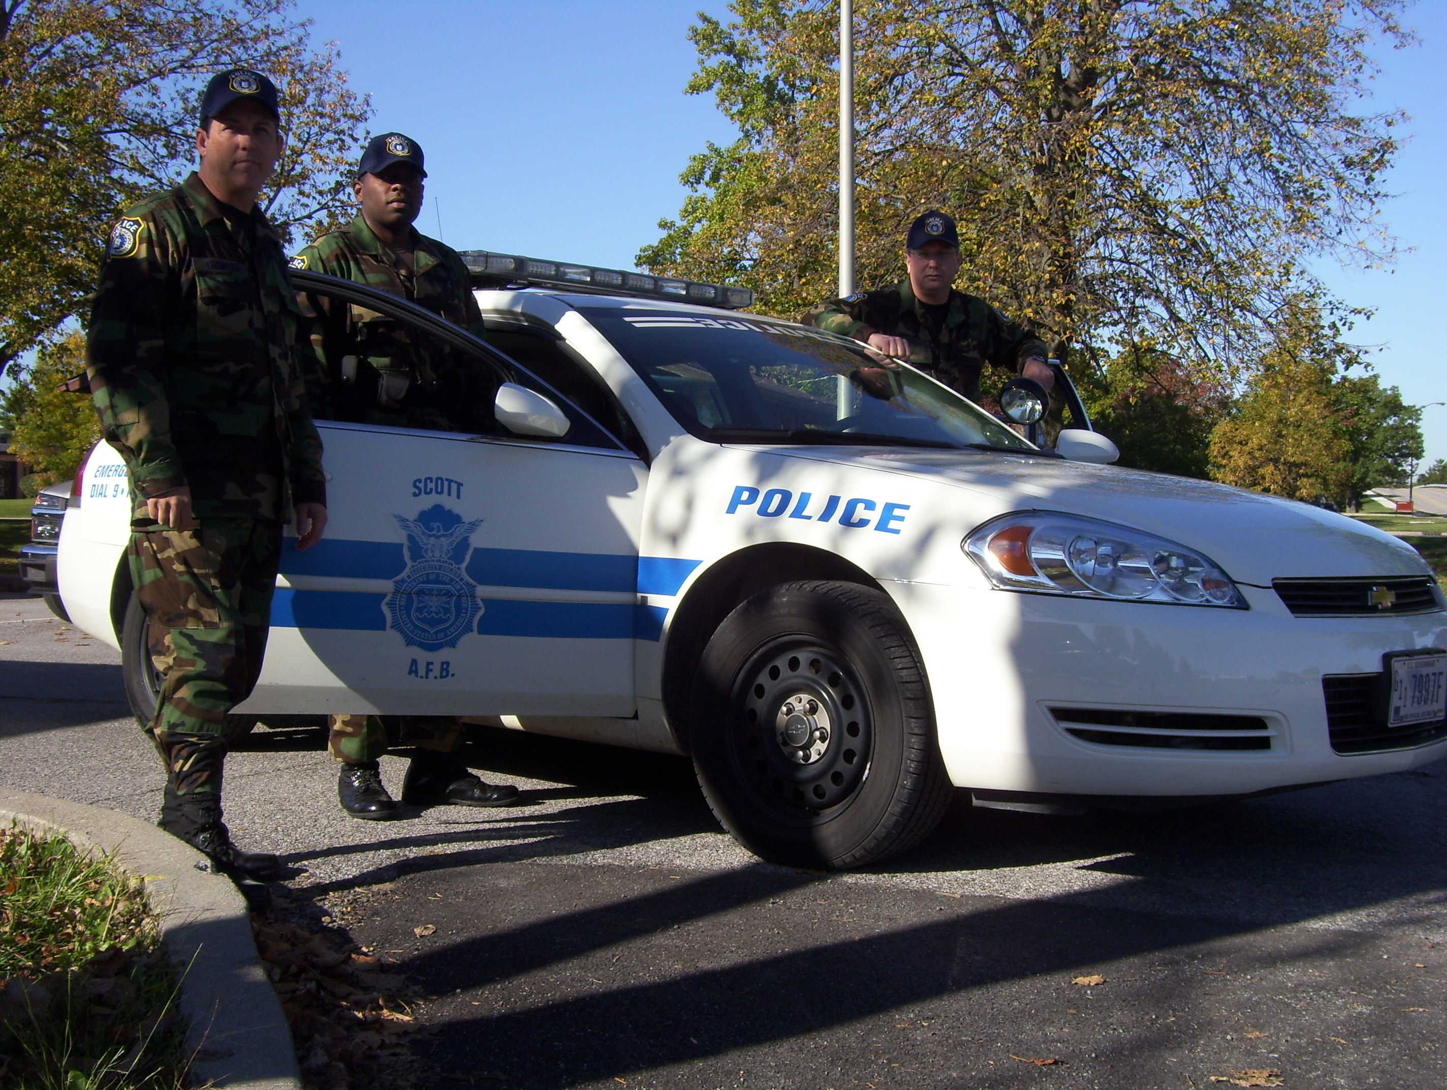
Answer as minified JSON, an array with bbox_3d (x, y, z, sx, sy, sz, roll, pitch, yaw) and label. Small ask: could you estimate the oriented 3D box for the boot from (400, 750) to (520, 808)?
[{"bbox_3d":[-0.739,0.646,5.298,0.310,0.160,0.115,0,1,5],"label":"boot"}]

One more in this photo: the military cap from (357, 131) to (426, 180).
[{"bbox_3d":[-0.895,-1.051,5.100,0.178,0.137,0.260,0,1,-29],"label":"military cap"}]

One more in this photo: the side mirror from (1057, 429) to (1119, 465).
[{"bbox_3d":[1.175,-0.308,6.070,0.210,0.135,0.160,0,1,0],"label":"side mirror"}]

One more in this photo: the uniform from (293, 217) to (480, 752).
[{"bbox_3d":[-0.923,-0.150,5.150,0.510,1.480,0.340,0,1,-30],"label":"uniform"}]

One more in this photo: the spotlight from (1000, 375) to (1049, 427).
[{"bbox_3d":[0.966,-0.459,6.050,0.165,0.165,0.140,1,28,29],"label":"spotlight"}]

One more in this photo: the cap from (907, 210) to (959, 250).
[{"bbox_3d":[0.721,-1.079,6.460,0.178,0.137,0.260,0,1,4],"label":"cap"}]

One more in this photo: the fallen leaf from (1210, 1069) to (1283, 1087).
[{"bbox_3d":[0.766,0.778,2.765,0.108,0.013,0.062,0,1,0],"label":"fallen leaf"}]

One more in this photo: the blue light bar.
[{"bbox_3d":[-0.411,-0.839,6.140,0.290,0.080,1.200,2,1,44],"label":"blue light bar"}]

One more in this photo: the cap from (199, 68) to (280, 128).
[{"bbox_3d":[-1.049,-0.973,4.090,0.178,0.137,0.260,0,1,-22],"label":"cap"}]

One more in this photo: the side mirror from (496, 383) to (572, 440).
[{"bbox_3d":[-0.465,-0.326,4.580,0.170,0.135,0.210,0,1,-2],"label":"side mirror"}]

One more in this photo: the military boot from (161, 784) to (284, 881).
[{"bbox_3d":[-1.133,0.636,4.268,0.300,0.215,0.115,1,1,26],"label":"military boot"}]

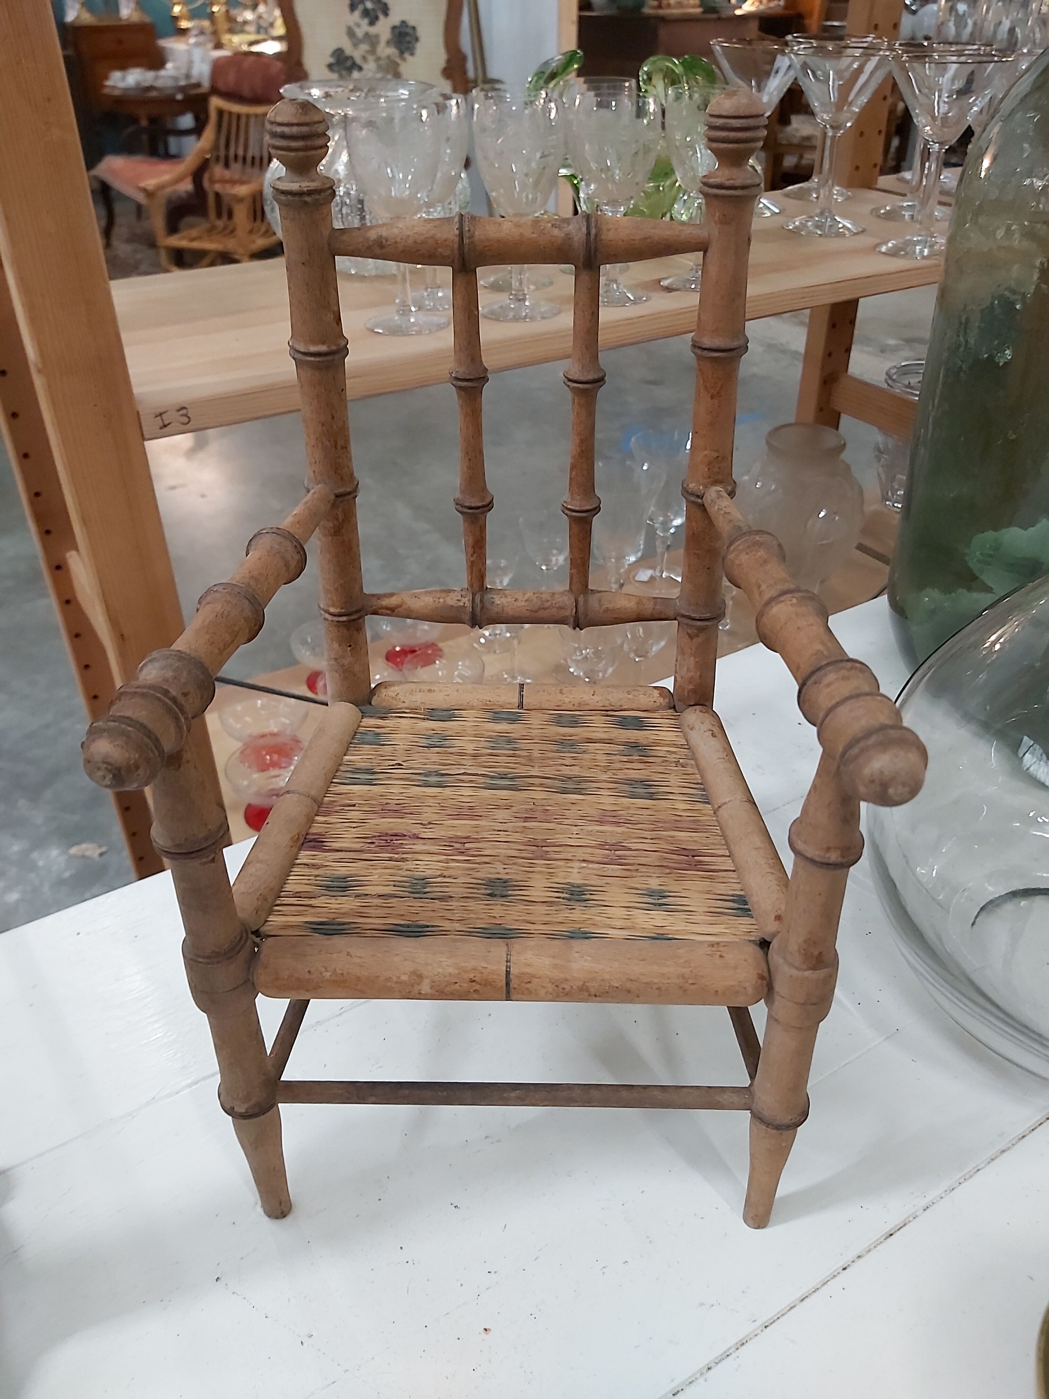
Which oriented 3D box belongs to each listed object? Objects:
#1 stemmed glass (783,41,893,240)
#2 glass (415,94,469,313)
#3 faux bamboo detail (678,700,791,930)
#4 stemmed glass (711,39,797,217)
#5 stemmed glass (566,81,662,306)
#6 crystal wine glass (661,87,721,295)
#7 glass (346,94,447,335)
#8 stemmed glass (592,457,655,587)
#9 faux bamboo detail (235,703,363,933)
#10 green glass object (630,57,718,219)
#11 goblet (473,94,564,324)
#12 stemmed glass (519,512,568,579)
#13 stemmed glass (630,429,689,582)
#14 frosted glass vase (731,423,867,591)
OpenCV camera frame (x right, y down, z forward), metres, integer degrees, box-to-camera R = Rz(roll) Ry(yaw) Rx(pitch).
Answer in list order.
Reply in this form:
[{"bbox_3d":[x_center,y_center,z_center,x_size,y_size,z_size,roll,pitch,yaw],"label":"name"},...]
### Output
[{"bbox_3d":[0.263,-0.471,0.888,0.083,0.137,0.083,-20,38,-26],"label":"stemmed glass"},{"bbox_3d":[-0.063,-0.325,0.686,0.056,0.126,0.056,-20,38,-26],"label":"glass"},{"bbox_3d":[0.089,0.045,0.452,0.018,0.018,0.146,-2,34,-2],"label":"faux bamboo detail"},{"bbox_3d":[0.207,-0.519,0.959,0.088,0.133,0.088,-1,34,0],"label":"stemmed glass"},{"bbox_3d":[0.058,-0.331,0.692,0.057,0.126,0.057,-1,34,0],"label":"stemmed glass"},{"bbox_3d":[0.124,-0.352,0.723,0.057,0.125,0.057,-1,34,0],"label":"crystal wine glass"},{"bbox_3d":[-0.075,-0.293,0.639,0.057,0.126,0.057,-1,34,0],"label":"glass"},{"bbox_3d":[0.101,-0.175,1.119,0.066,0.160,0.066,-1,34,0],"label":"stemmed glass"},{"bbox_3d":[-0.090,0.046,0.434,0.018,0.016,0.135,3,34,5],"label":"faux bamboo detail"},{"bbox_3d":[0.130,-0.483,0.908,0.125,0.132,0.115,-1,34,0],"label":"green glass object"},{"bbox_3d":[-0.005,-0.311,0.664,0.056,0.126,0.056,-1,34,0],"label":"goblet"},{"bbox_3d":[0.022,-0.139,1.099,0.053,0.110,0.053,-1,34,0],"label":"stemmed glass"},{"bbox_3d":[0.150,-0.201,1.141,0.064,0.160,0.064,-1,34,0],"label":"stemmed glass"},{"bbox_3d":[0.284,-0.189,1.111,0.146,0.187,0.146,-1,34,0],"label":"frosted glass vase"}]

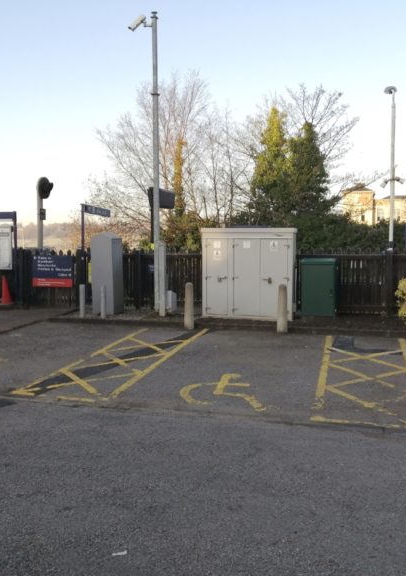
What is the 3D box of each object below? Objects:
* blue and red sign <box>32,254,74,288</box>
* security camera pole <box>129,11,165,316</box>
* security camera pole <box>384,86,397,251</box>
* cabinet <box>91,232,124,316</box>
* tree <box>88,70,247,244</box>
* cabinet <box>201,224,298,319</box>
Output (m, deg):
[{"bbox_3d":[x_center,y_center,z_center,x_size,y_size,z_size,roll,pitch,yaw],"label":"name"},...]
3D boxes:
[{"bbox_3d":[-3.616,-0.387,14.423,0.980,0.791,0.040,1,5,9],"label":"blue and red sign"},{"bbox_3d":[-1.138,-2.523,12.425,0.740,6.195,0.280,-1,5,-6],"label":"security camera pole"},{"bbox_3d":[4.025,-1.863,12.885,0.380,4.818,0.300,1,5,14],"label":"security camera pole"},{"bbox_3d":[-2.057,-0.327,12.843,0.480,1.719,0.540,1,5,14],"label":"cabinet"},{"bbox_3d":[-1.399,-4.414,23.701,6.200,8.077,5.600,0,5,0],"label":"tree"},{"bbox_3d":[0.955,-0.312,12.271,1.850,1.819,0.680,1,5,14],"label":"cabinet"}]

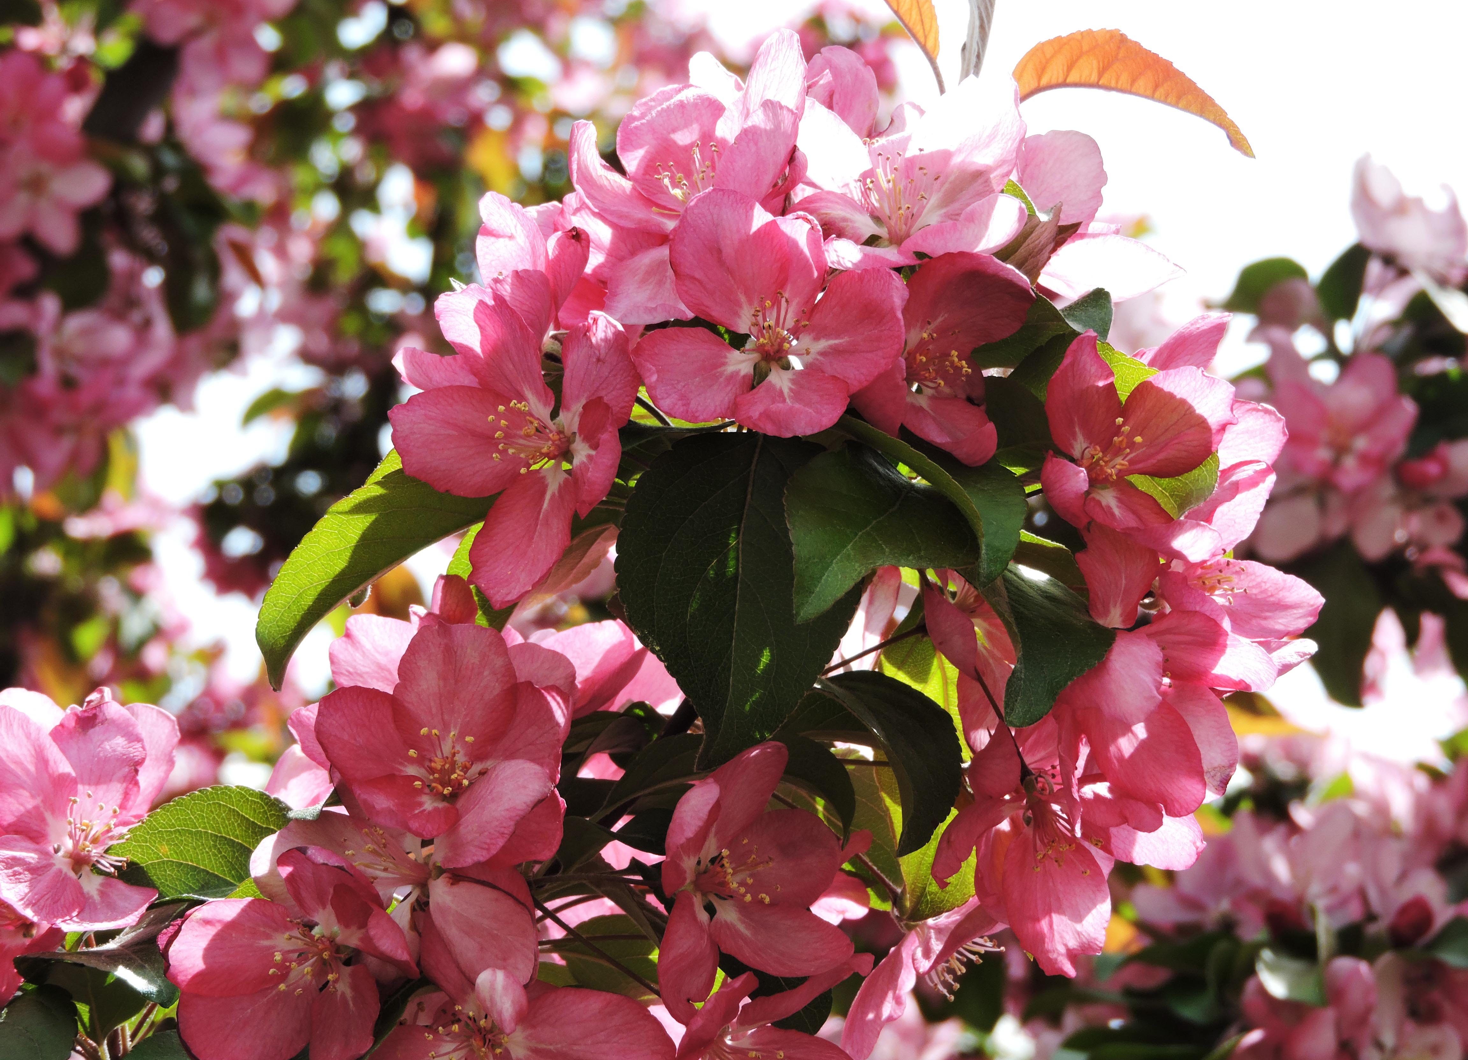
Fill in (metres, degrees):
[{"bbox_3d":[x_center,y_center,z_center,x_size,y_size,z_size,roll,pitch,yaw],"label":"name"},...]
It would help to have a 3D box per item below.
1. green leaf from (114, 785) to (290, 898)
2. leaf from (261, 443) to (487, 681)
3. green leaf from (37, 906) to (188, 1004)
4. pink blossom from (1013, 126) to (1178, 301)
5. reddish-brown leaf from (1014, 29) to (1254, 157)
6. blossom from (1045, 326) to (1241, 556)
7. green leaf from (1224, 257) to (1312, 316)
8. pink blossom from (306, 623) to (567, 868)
[{"bbox_3d":[-0.087,0.051,0.870,0.031,0.019,0.012,-7,-18,7],"label":"green leaf"},{"bbox_3d":[-0.065,0.004,0.920,0.052,0.023,0.019,-39,0,1],"label":"leaf"},{"bbox_3d":[-0.102,0.069,0.865,0.026,0.017,0.016,1,-18,-6],"label":"green leaf"},{"bbox_3d":[0.064,-0.056,0.945,0.024,0.034,0.034,-28,-6,-13],"label":"pink blossom"},{"bbox_3d":[0.071,-0.077,0.950,0.043,0.019,0.016,14,-6,-7],"label":"reddish-brown leaf"},{"bbox_3d":[0.070,-0.015,0.920,0.033,0.035,0.024,5,-20,-23],"label":"blossom"},{"bbox_3d":[0.129,-0.059,1.280,0.023,0.016,0.013,0,-11,0],"label":"green leaf"},{"bbox_3d":[-0.050,0.037,0.910,0.043,0.038,0.026,0,-18,0],"label":"pink blossom"}]

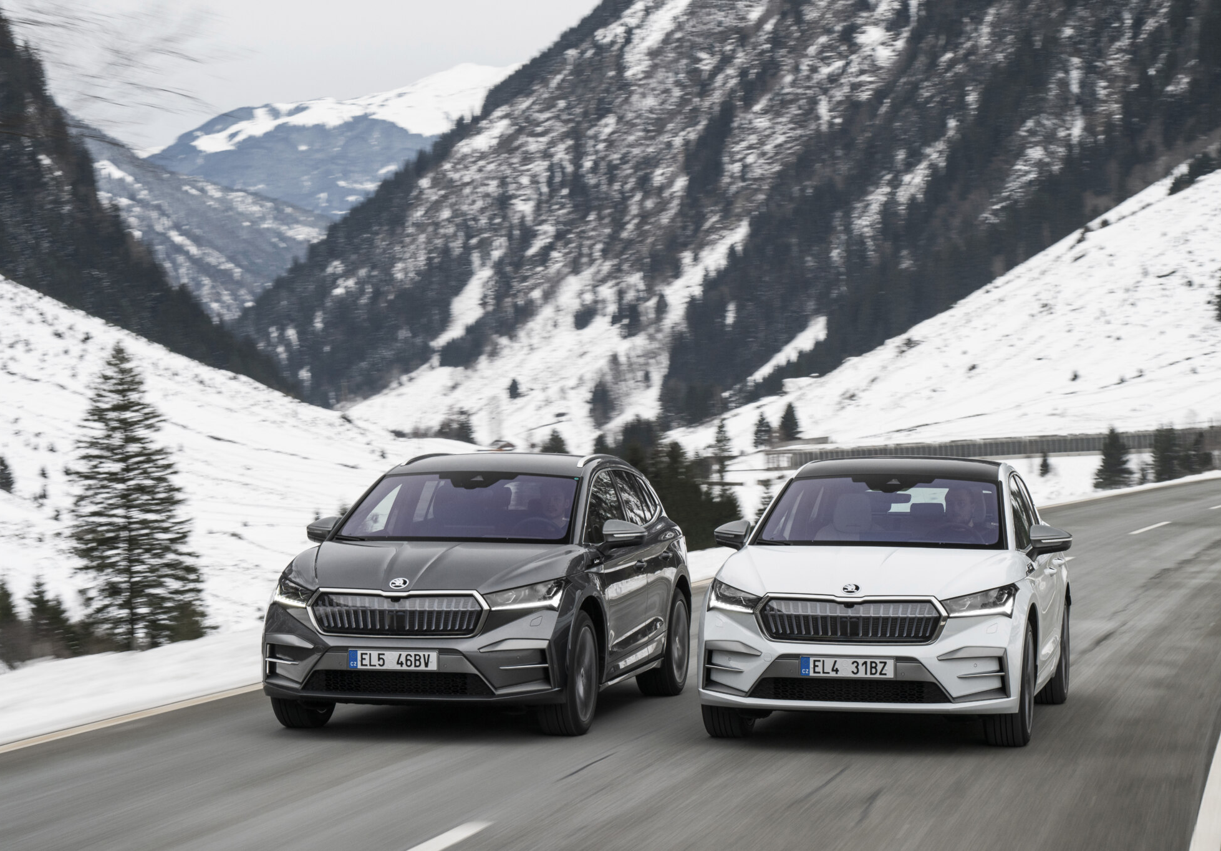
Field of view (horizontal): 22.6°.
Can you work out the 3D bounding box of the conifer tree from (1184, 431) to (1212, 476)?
[{"bbox_3d":[57.790,2.800,300.000,2.620,4.350,2.620,0,1,0],"label":"conifer tree"}]

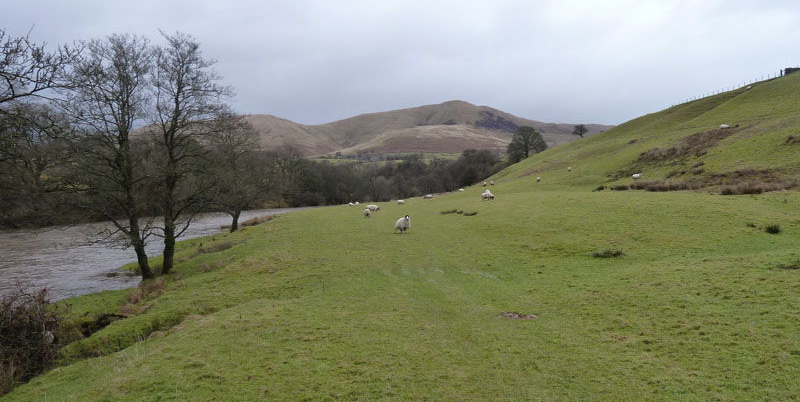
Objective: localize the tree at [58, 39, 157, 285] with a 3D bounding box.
[{"bbox_3d":[-11.137,-1.713,22.000,3.800,9.400,3.600,0,0,0],"label":"tree"}]

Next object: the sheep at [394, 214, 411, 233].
[{"bbox_3d":[0.141,1.139,28.000,0.500,0.900,1.150,0,0,-21],"label":"sheep"}]

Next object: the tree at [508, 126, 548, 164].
[{"bbox_3d":[36.124,-16.134,165.000,11.300,11.000,11.000,0,0,0],"label":"tree"}]

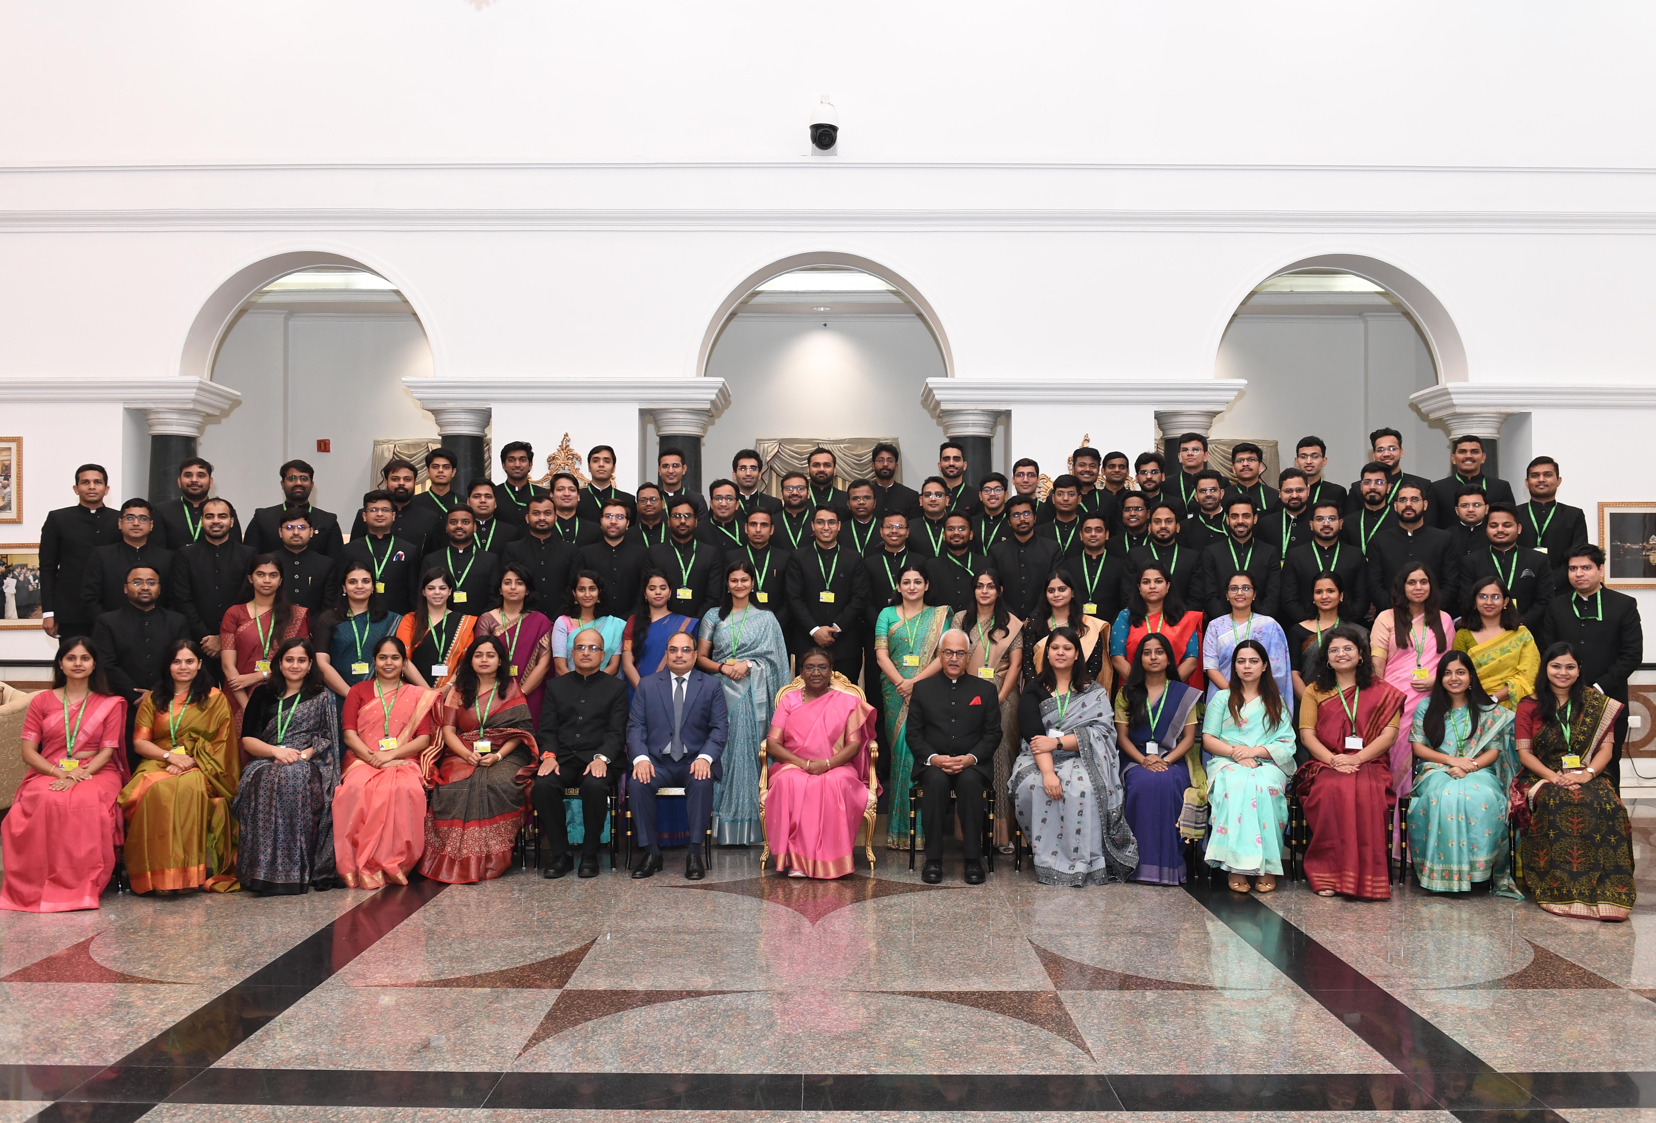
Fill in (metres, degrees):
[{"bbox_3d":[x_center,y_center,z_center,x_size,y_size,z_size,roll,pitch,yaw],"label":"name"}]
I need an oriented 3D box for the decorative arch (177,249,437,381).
[{"bbox_3d":[-3.796,-1.791,9.748,1.860,0.950,0.420,0,-1,0],"label":"decorative arch"}]

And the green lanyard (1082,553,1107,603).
[{"bbox_3d":[1.627,0.095,7.996,0.160,0.310,0.120,0,-1,6],"label":"green lanyard"}]

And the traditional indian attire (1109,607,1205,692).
[{"bbox_3d":[1.844,0.934,7.328,0.530,1.365,0.340,0,-2,12],"label":"traditional indian attire"}]

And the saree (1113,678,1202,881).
[{"bbox_3d":[1.724,1.131,6.853,0.480,0.985,0.680,0,-2,13],"label":"saree"}]

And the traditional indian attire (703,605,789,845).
[{"bbox_3d":[-0.466,0.940,7.557,0.490,1.350,0.380,0,-2,0],"label":"traditional indian attire"}]

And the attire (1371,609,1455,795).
[{"bbox_3d":[3.168,0.934,7.078,0.470,1.360,0.330,0,-2,18],"label":"attire"}]

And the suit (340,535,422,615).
[{"bbox_3d":[-2.629,0.597,7.687,0.500,1.530,0.310,1,-2,-16],"label":"suit"}]

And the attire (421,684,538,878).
[{"bbox_3d":[-1.801,1.113,6.812,0.600,0.980,0.700,0,-2,-6],"label":"attire"}]

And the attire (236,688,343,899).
[{"bbox_3d":[-2.726,1.130,6.677,0.520,0.975,0.710,0,-1,-17],"label":"attire"}]

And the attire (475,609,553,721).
[{"bbox_3d":[-1.797,0.946,7.481,0.470,1.340,0.360,0,-1,-12],"label":"attire"}]

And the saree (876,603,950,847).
[{"bbox_3d":[0.497,0.926,7.481,0.460,1.380,0.370,0,-1,0],"label":"saree"}]

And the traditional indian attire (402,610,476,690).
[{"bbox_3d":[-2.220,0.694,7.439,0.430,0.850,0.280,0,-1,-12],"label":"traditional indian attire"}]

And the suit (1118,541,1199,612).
[{"bbox_3d":[1.950,0.641,7.738,0.500,1.520,0.320,0,-1,8],"label":"suit"}]

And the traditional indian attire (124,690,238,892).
[{"bbox_3d":[-3.262,1.125,6.593,0.550,0.955,0.680,1,-2,-21],"label":"traditional indian attire"}]

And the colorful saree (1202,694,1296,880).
[{"bbox_3d":[2.149,1.121,6.727,0.470,0.875,0.630,0,-1,10],"label":"colorful saree"}]

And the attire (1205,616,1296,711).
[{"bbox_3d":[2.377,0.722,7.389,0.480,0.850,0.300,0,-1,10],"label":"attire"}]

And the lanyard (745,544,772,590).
[{"bbox_3d":[-0.415,0.038,7.872,0.165,0.290,0.110,0,-2,0],"label":"lanyard"}]

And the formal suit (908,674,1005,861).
[{"bbox_3d":[0.673,1.073,6.945,0.510,0.960,0.660,0,-1,5],"label":"formal suit"}]

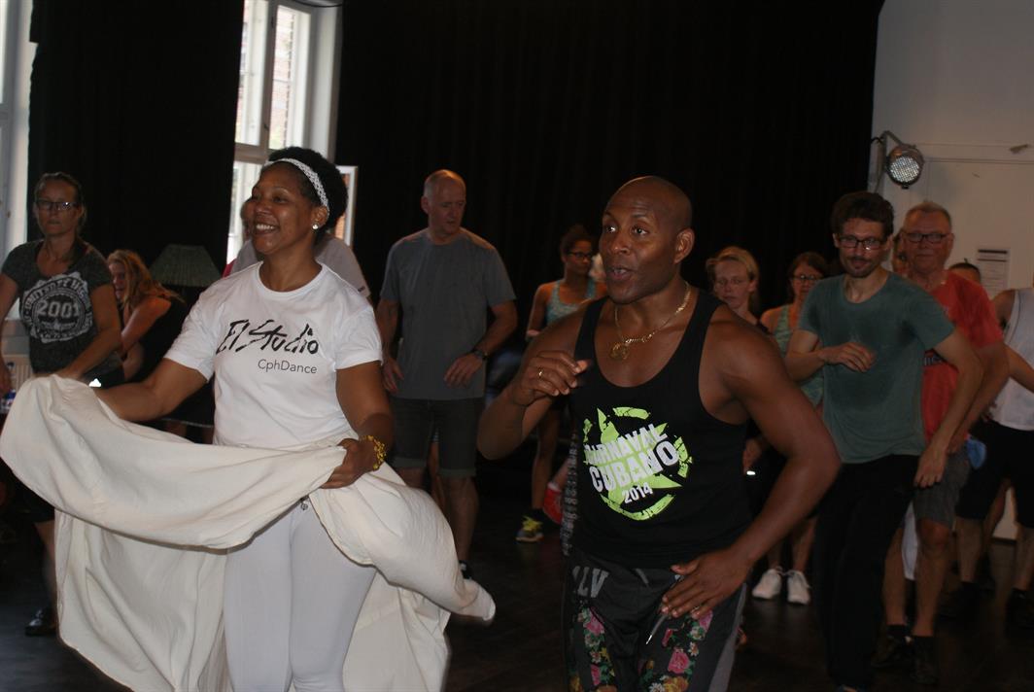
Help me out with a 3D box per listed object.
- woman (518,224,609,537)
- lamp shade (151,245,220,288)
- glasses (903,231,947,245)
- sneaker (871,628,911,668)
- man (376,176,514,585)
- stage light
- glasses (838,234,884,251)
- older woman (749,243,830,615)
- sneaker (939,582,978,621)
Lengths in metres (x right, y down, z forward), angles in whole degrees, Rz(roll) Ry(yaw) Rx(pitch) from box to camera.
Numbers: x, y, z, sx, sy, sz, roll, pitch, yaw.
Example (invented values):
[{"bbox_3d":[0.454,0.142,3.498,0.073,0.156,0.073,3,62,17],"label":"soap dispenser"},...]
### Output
[{"bbox_3d":[0.261,0.219,6.300,0.500,1.640,0.450,4,3,0],"label":"woman"},{"bbox_3d":[-1.924,-0.465,7.000,0.430,0.245,0.430,3,3,-15],"label":"lamp shade"},{"bbox_3d":[1.470,-0.389,4.340,0.145,0.045,0.140,5,6,24],"label":"glasses"},{"bbox_3d":[1.402,1.132,4.530,0.110,0.115,0.290,5,3,35],"label":"sneaker"},{"bbox_3d":[-0.304,0.157,5.220,0.600,1.800,0.420,4,3,0],"label":"man"},{"bbox_3d":[2.211,-1.067,7.000,0.290,0.360,0.300,4,18,21],"label":"stage light"},{"bbox_3d":[1.155,-0.349,4.050,0.143,0.046,0.140,5,13,22],"label":"glasses"},{"bbox_3d":[1.255,0.336,5.500,0.500,1.600,0.380,4,3,9],"label":"older woman"},{"bbox_3d":[1.938,1.128,5.300,0.110,0.120,0.290,5,3,33],"label":"sneaker"}]

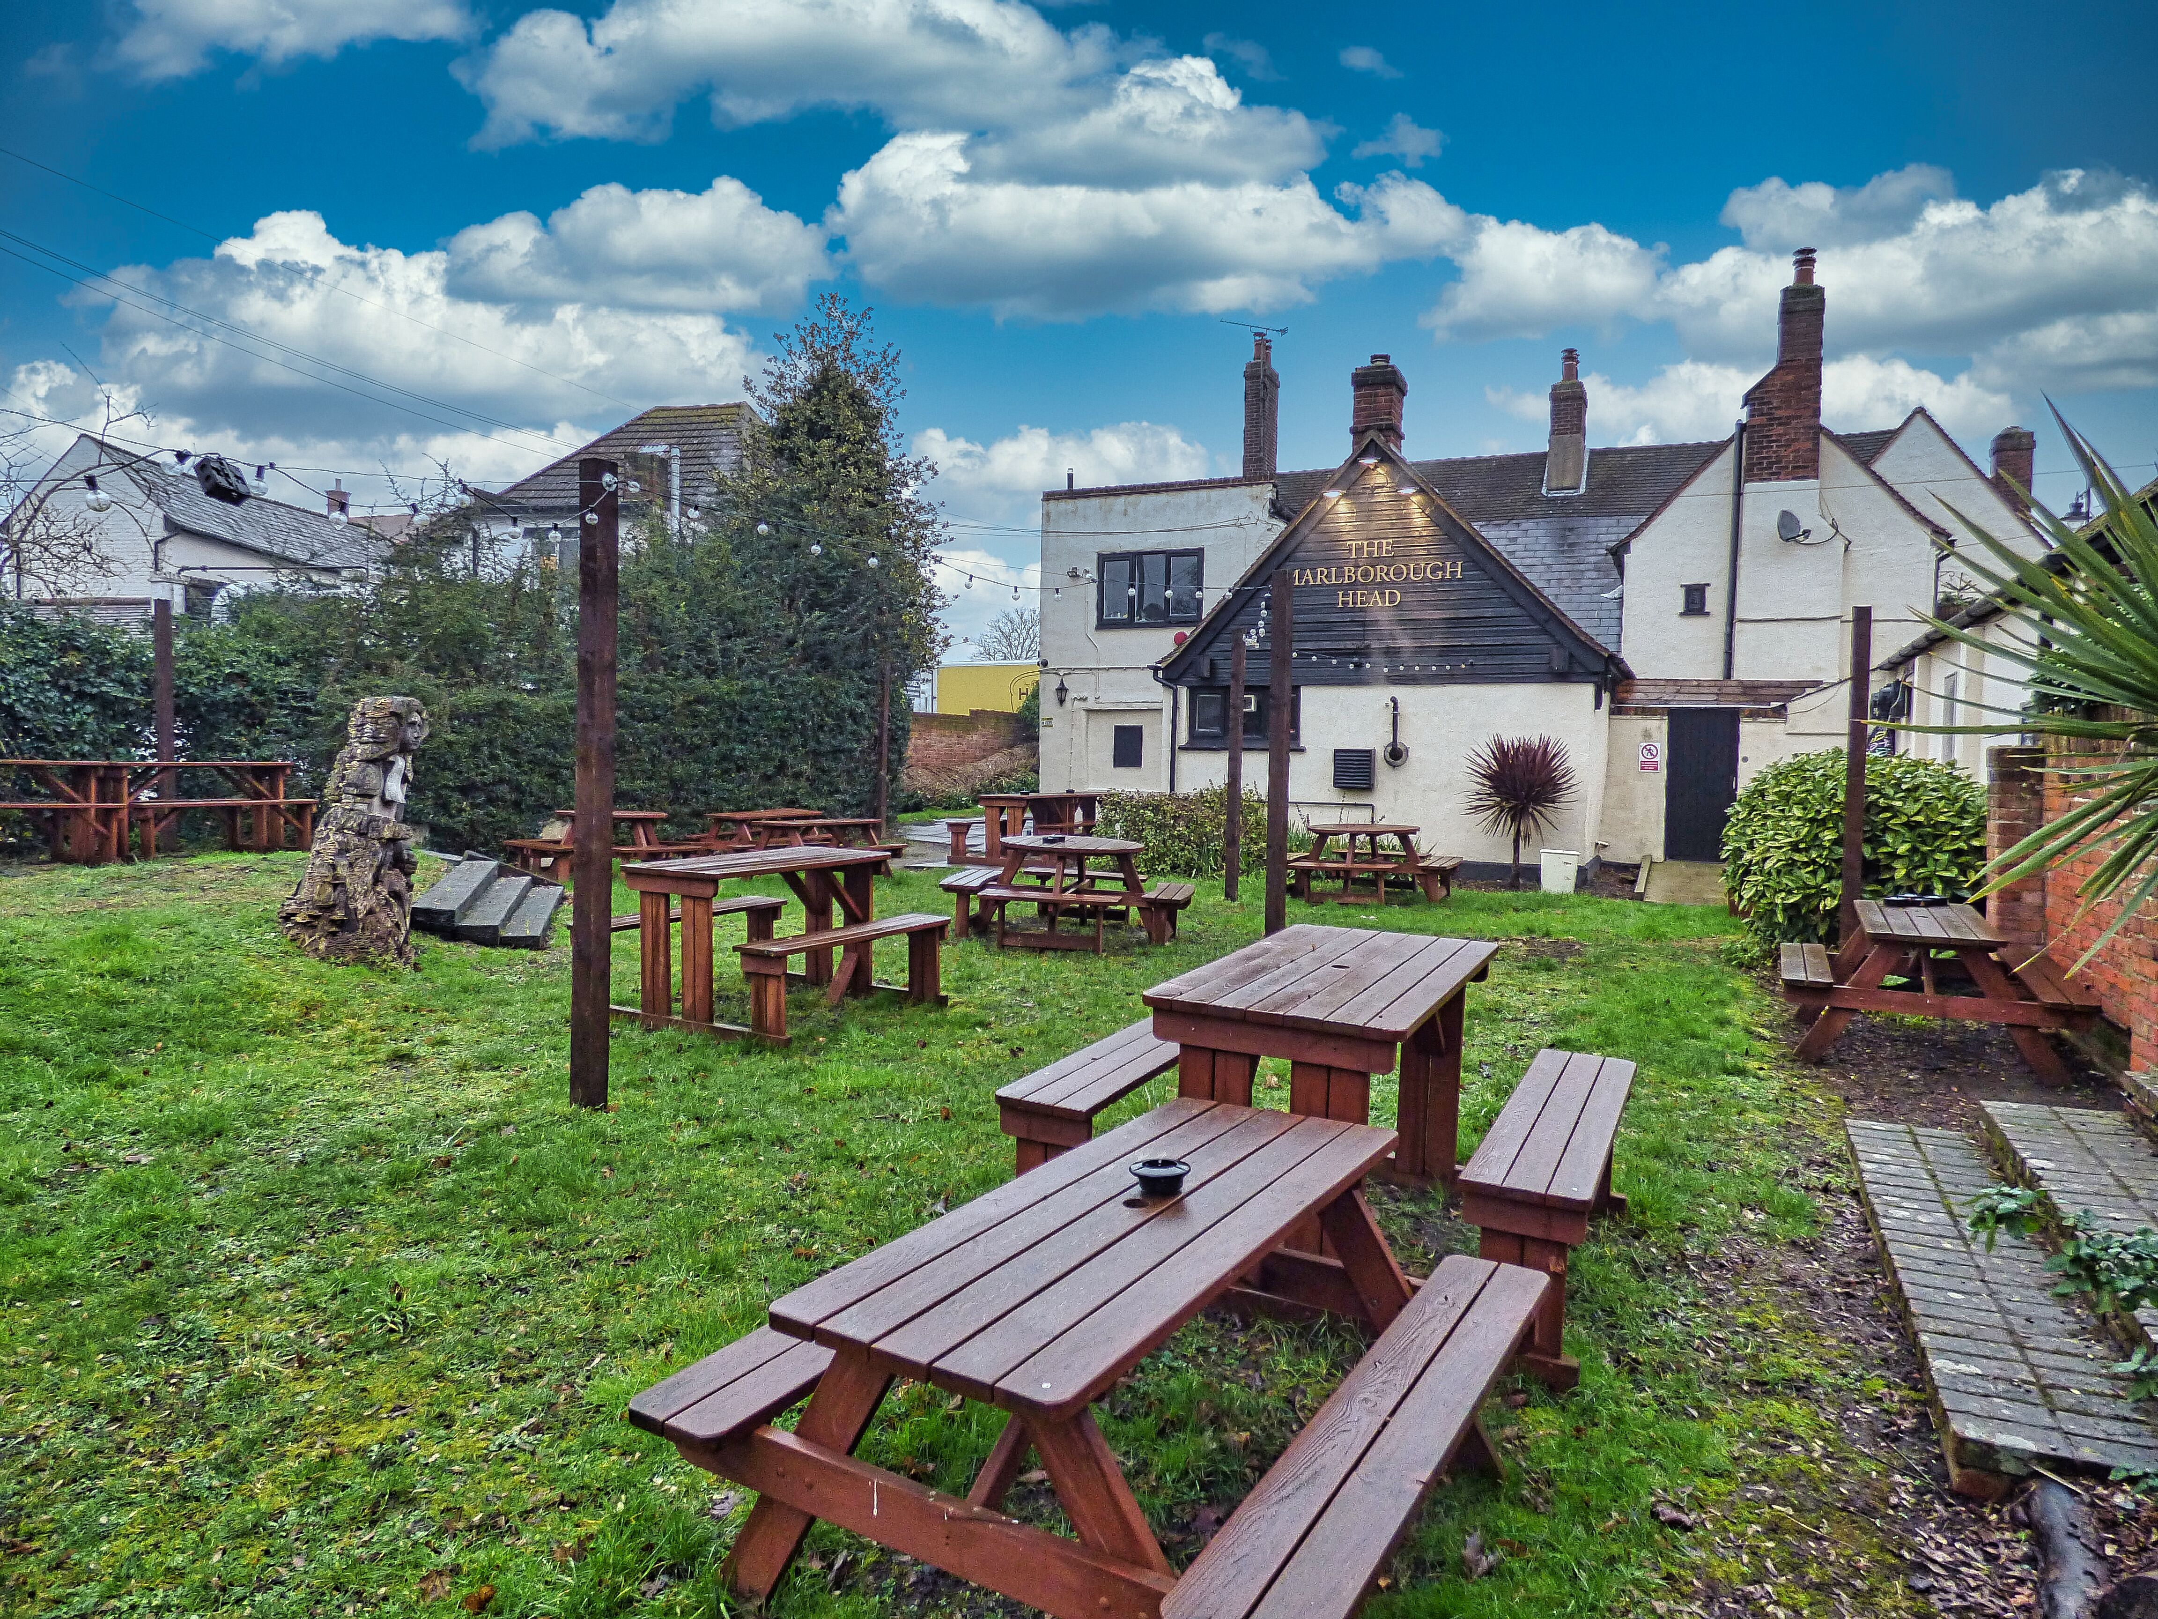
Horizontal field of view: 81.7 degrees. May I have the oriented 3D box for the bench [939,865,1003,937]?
[{"bbox_3d":[-0.865,0.771,10.237,0.320,0.425,1.080,1,4,9],"label":"bench"}]

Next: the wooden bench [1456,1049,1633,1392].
[{"bbox_3d":[1.381,1.109,3.582,0.320,0.480,1.400,2,3,28],"label":"wooden bench"}]

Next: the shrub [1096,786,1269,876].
[{"bbox_3d":[1.248,0.295,14.671,1.950,1.100,1.000,2,3,24],"label":"shrub"}]

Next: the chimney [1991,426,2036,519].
[{"bbox_3d":[14.983,-5.368,20.000,0.660,1.500,0.680,2,3,24],"label":"chimney"}]

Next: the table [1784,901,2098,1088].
[{"bbox_3d":[4.651,0.953,6.887,1.330,0.705,1.470,3,4,29],"label":"table"}]

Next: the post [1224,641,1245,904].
[{"bbox_3d":[1.542,-0.414,12.381,0.120,2.670,0.120,2,4,17],"label":"post"}]

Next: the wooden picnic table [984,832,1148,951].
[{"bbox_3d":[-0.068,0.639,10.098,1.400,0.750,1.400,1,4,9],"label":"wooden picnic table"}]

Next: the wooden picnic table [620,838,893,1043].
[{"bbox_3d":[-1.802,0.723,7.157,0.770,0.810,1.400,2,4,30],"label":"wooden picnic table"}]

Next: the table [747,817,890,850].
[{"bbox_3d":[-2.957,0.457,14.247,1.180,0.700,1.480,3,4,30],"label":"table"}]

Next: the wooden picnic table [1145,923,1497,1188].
[{"bbox_3d":[0.839,0.948,4.063,0.790,0.865,1.450,3,4,28],"label":"wooden picnic table"}]

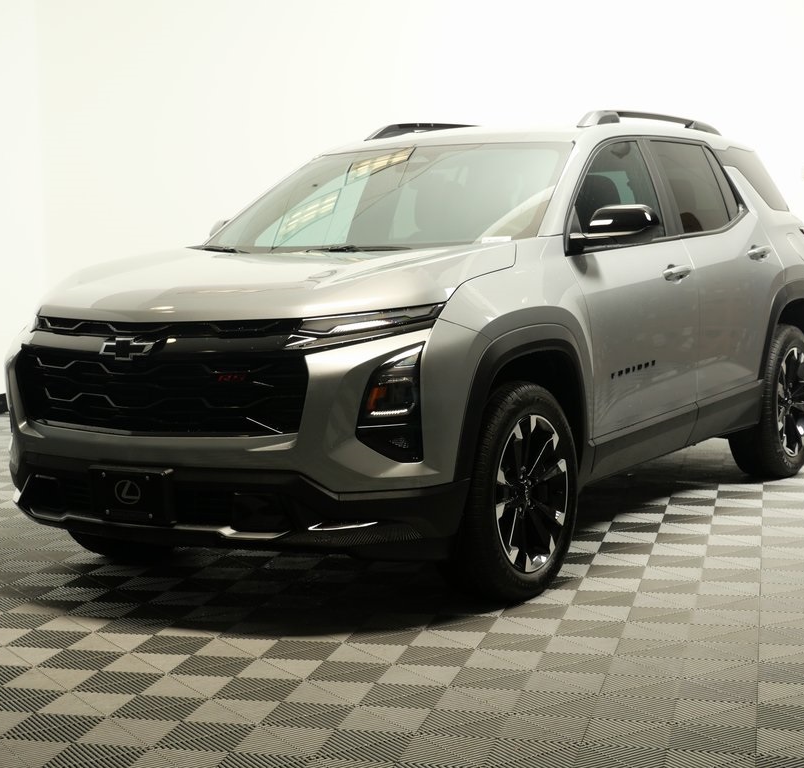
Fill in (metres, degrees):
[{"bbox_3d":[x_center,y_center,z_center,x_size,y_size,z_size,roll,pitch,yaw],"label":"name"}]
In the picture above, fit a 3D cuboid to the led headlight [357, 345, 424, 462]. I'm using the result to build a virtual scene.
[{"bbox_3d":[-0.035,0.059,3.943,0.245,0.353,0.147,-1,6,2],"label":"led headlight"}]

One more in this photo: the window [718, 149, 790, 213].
[{"bbox_3d":[1.652,-0.972,6.496,0.216,0.294,0.784,3,7,34],"label":"window"}]

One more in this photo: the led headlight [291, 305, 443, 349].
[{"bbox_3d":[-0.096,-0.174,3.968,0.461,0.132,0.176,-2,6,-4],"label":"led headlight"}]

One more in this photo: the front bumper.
[{"bbox_3d":[-0.700,0.354,4.298,1.803,0.314,0.461,3,7,34],"label":"front bumper"}]

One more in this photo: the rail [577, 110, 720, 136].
[{"bbox_3d":[1.115,-1.132,5.995,0.078,0.103,1.548,3,7,34],"label":"rail"}]

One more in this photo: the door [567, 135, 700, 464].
[{"bbox_3d":[0.813,-0.344,5.088,0.265,1.215,1.147,3,7,34],"label":"door"}]

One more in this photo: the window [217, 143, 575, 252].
[{"bbox_3d":[-0.051,-0.720,5.206,1.431,0.431,0.794,3,7,34],"label":"window"}]

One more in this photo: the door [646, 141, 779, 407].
[{"bbox_3d":[1.354,-0.479,5.894,0.265,1.176,1.107,3,7,34],"label":"door"}]

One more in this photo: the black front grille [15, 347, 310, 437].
[{"bbox_3d":[-0.792,0.023,4.138,1.196,0.274,0.157,3,7,34],"label":"black front grille"}]

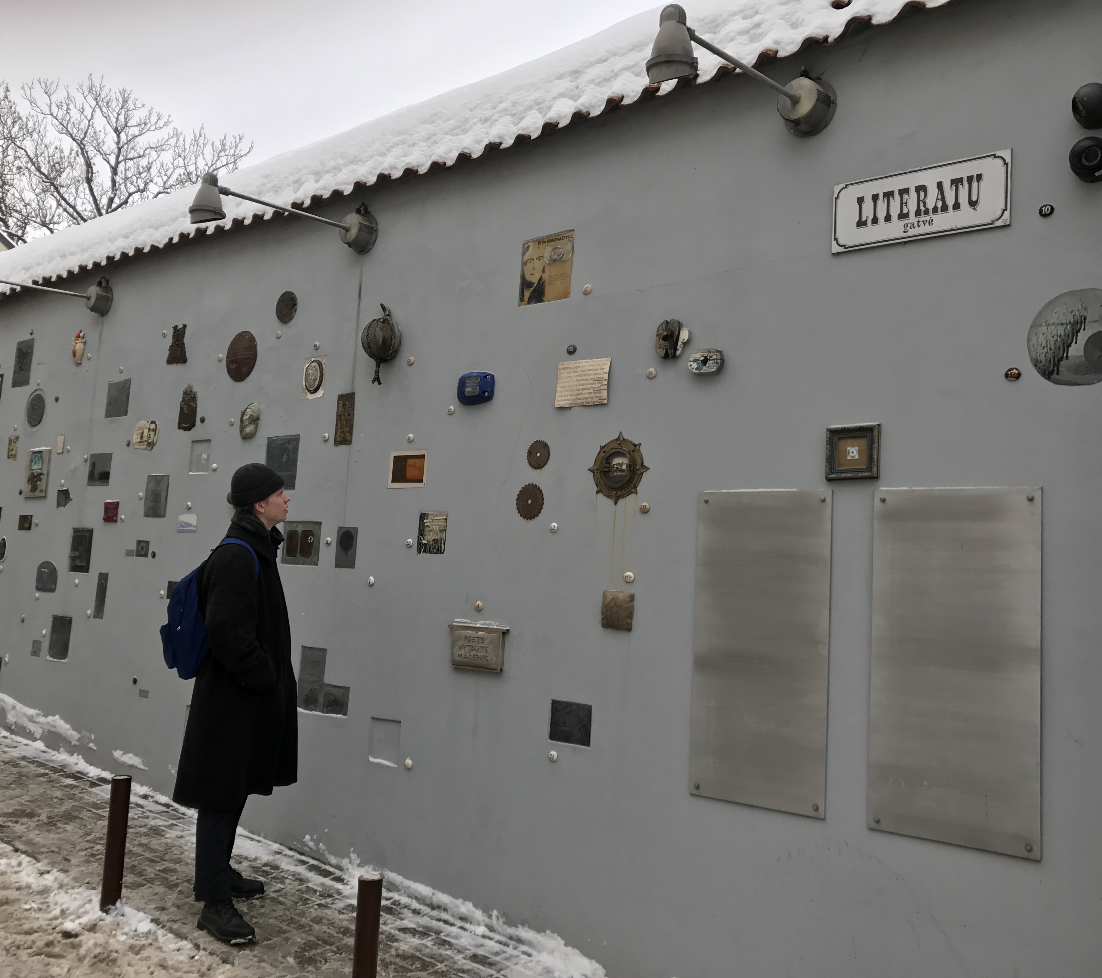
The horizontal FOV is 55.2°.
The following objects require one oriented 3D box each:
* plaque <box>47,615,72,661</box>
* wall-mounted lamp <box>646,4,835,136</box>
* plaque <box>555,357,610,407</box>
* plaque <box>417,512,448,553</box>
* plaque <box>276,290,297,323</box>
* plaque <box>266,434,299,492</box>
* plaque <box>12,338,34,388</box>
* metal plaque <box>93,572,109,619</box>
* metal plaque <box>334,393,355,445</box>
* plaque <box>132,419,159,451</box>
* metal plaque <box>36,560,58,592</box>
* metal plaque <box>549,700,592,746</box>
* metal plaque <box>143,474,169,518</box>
[{"bbox_3d":[-3.217,0.974,6.889,0.256,0.284,0.020,-1,-6,38],"label":"plaque"},{"bbox_3d":[0.610,-1.338,3.422,0.220,0.310,0.870,-2,-7,45],"label":"wall-mounted lamp"},{"bbox_3d":[0.129,-0.445,4.427,0.269,0.189,0.015,-1,-6,38],"label":"plaque"},{"bbox_3d":[-0.548,0.204,4.823,0.173,0.185,0.020,-1,-7,38],"label":"plaque"},{"bbox_3d":[-1.366,-0.943,5.485,0.176,0.168,0.025,-1,-6,38],"label":"plaque"},{"bbox_3d":[-1.436,-0.137,5.575,0.277,0.285,0.020,-1,-7,38],"label":"plaque"},{"bbox_3d":[-3.809,-0.903,7.597,0.257,0.339,0.015,-1,-6,38],"label":"plaque"},{"bbox_3d":[-2.813,0.667,6.572,0.116,0.283,0.020,-1,-7,38],"label":"metal plaque"},{"bbox_3d":[-1.041,-0.348,5.286,0.131,0.262,0.020,-1,-7,38],"label":"metal plaque"},{"bbox_3d":[-2.375,-0.308,6.206,0.276,0.185,0.025,-1,-6,38],"label":"plaque"},{"bbox_3d":[-3.294,0.572,6.886,0.267,0.196,0.025,-1,-7,38],"label":"metal plaque"},{"bbox_3d":[0.079,0.928,4.186,0.201,0.161,0.020,-1,-7,38],"label":"metal plaque"},{"bbox_3d":[-2.313,0.043,6.188,0.224,0.246,0.020,-1,-7,38],"label":"metal plaque"}]

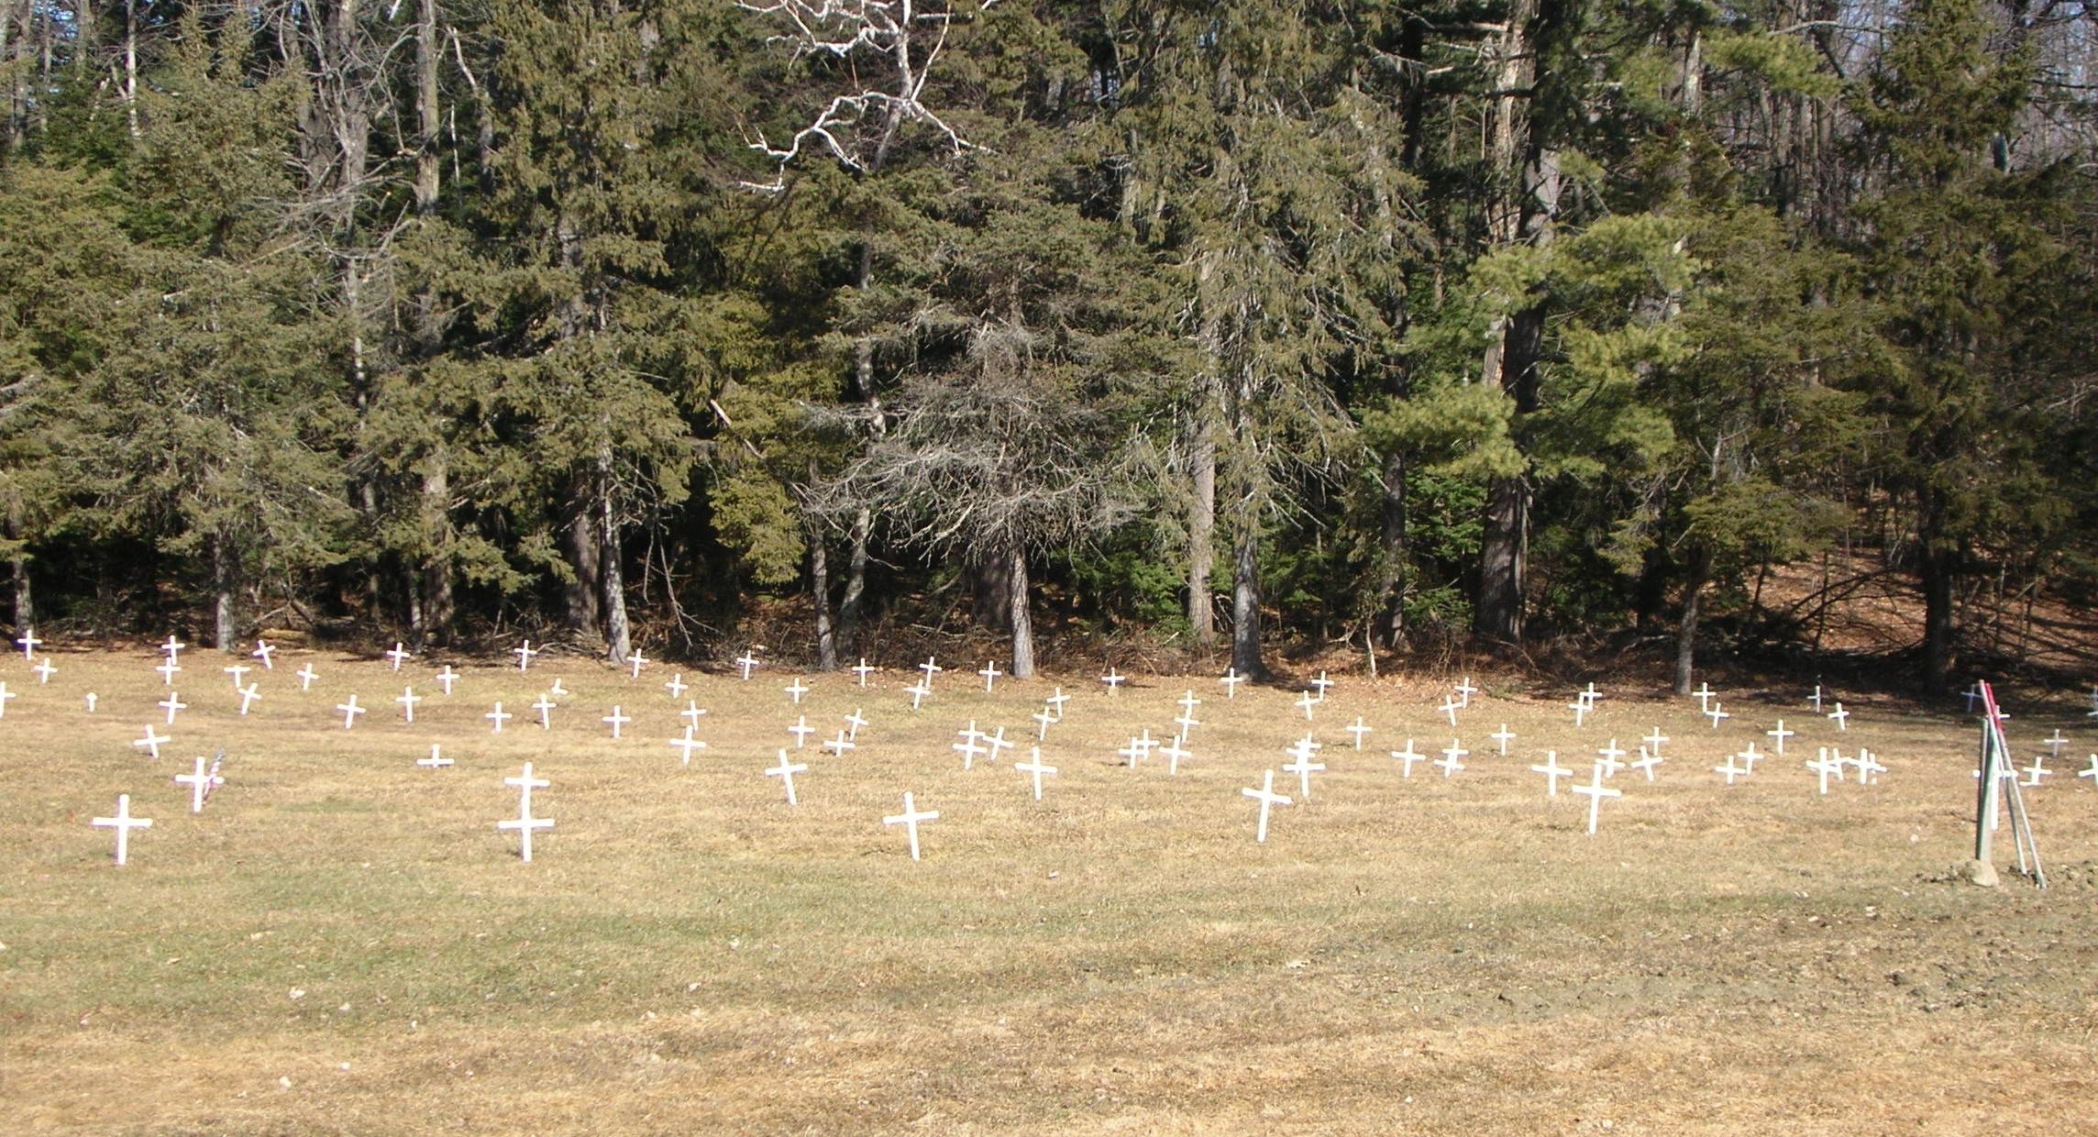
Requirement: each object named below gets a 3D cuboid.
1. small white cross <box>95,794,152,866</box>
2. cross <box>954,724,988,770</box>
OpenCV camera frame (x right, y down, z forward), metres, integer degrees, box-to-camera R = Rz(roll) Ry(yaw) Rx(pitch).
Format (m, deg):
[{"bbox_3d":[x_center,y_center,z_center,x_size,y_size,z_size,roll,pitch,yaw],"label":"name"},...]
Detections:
[{"bbox_3d":[-6.323,1.786,24.000,0.400,0.476,0.045,2,-1,-11],"label":"small white cross"},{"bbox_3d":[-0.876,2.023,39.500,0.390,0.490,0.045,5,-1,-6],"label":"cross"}]

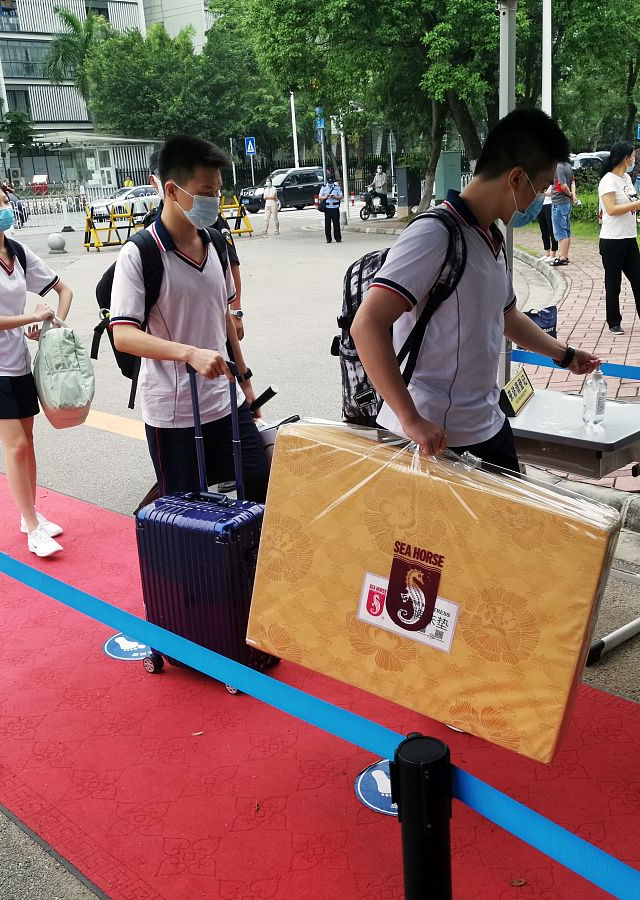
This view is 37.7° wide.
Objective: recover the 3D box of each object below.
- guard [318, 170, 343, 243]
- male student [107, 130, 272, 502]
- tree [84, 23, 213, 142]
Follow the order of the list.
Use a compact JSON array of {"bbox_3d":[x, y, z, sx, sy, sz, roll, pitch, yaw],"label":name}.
[{"bbox_3d":[0.235,-5.955,22.893,0.580,1.700,0.380,-3,16,0],"label":"guard"},{"bbox_3d":[-0.410,-0.153,3.157,0.550,1.730,0.520,11,22,41],"label":"male student"},{"bbox_3d":[-10.511,-20.566,58.397,8.200,10.791,8.000,-3,16,0],"label":"tree"}]

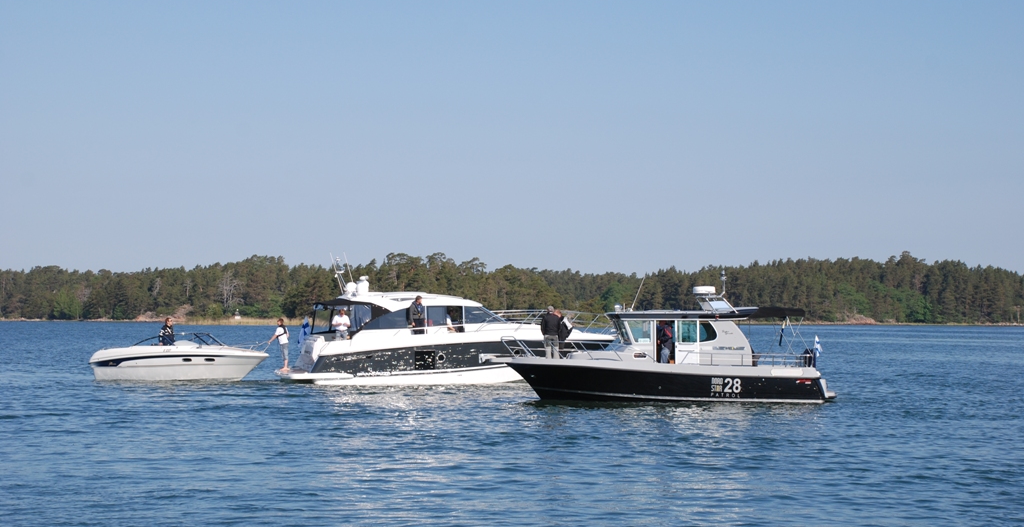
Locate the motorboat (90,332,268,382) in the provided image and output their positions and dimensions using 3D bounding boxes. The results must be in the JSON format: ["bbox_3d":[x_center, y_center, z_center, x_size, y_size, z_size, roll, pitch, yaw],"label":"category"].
[{"bbox_3d":[-11.768,3.369,76.410,6.220,1.780,2.300,0,-1,4],"label":"motorboat"}]

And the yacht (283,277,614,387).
[{"bbox_3d":[-2.184,2.410,75.309,12.400,3.720,3.750,1,-2,-20],"label":"yacht"}]

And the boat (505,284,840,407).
[{"bbox_3d":[4.132,2.221,57.845,9.050,3.240,2.950,0,-1,-4],"label":"boat"}]

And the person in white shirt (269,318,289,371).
[{"bbox_3d":[-8.087,2.865,74.600,0.620,1.800,0.500,0,-1,5],"label":"person in white shirt"}]

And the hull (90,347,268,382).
[{"bbox_3d":[-11.768,3.659,76.403,6.200,1.200,2.300,0,-1,4],"label":"hull"}]

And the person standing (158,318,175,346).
[{"bbox_3d":[-12.329,2.834,76.278,0.400,1.760,0.520,0,-2,18],"label":"person standing"}]

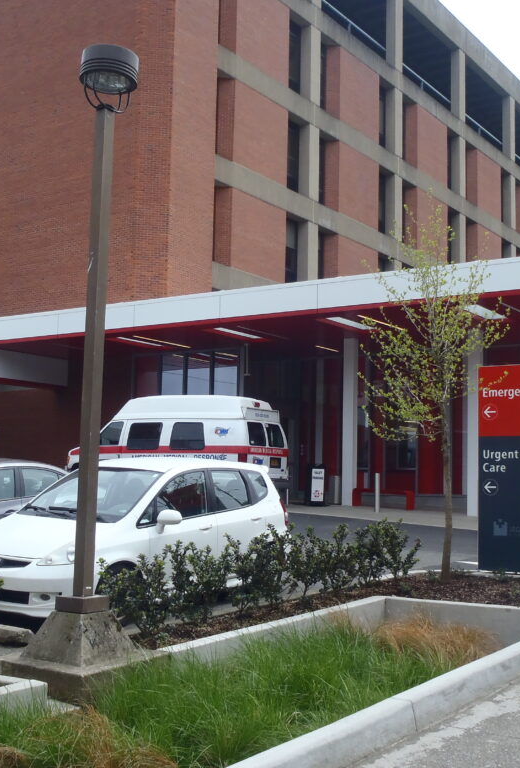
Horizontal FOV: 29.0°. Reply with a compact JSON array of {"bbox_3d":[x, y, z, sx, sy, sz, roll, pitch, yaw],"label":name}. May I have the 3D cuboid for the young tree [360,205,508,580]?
[{"bbox_3d":[2.170,0.020,12.500,1.700,4.750,1.700,1,-6,0],"label":"young tree"}]

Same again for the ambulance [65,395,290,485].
[{"bbox_3d":[-2.259,1.573,25.834,5.850,2.730,2.050,-2,-7,30],"label":"ambulance"}]

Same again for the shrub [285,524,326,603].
[{"bbox_3d":[0.475,1.870,10.500,0.480,0.790,0.480,1,-6,0],"label":"shrub"}]

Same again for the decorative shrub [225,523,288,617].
[{"bbox_3d":[-0.043,1.743,9.500,0.600,0.830,0.580,1,-6,0],"label":"decorative shrub"}]

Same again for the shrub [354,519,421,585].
[{"bbox_3d":[1.470,1.915,11.600,0.730,0.750,0.620,1,-6,0],"label":"shrub"}]

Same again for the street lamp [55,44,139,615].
[{"bbox_3d":[-1.201,-0.433,7.411,0.430,4.120,0.430,2,-6,0],"label":"street lamp"}]

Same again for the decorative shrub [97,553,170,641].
[{"bbox_3d":[-1.070,1.775,8.560,0.560,0.720,0.570,1,-6,0],"label":"decorative shrub"}]

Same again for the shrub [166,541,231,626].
[{"bbox_3d":[-0.560,1.800,9.140,0.530,0.760,0.550,1,-6,0],"label":"shrub"}]

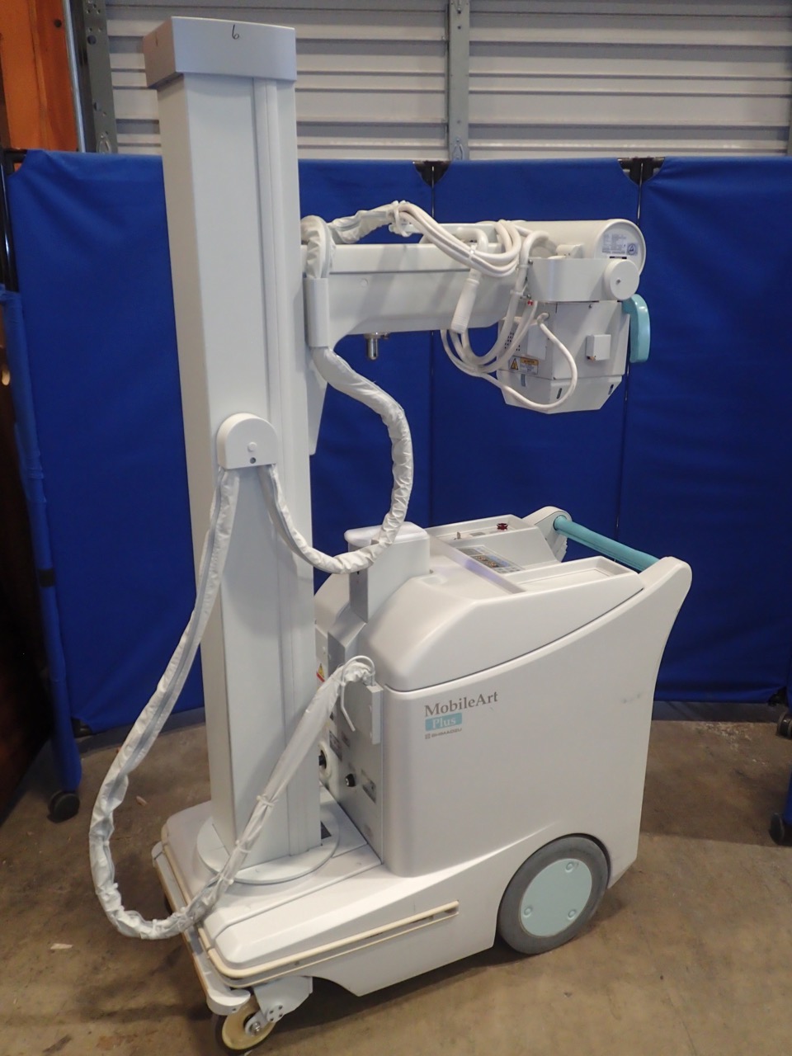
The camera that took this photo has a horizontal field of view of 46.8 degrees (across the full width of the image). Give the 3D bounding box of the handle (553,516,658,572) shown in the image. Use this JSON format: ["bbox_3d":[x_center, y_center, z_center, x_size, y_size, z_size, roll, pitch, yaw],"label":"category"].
[{"bbox_3d":[0.501,0.039,2.230,0.045,0.042,0.355,-9,19,-25],"label":"handle"}]

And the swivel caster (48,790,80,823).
[{"bbox_3d":[-0.959,0.795,2.634,0.050,0.082,0.075,14,22,39],"label":"swivel caster"}]

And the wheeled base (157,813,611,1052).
[{"bbox_3d":[-0.040,0.799,2.200,0.988,0.324,0.553,-9,19,-25],"label":"wheeled base"}]

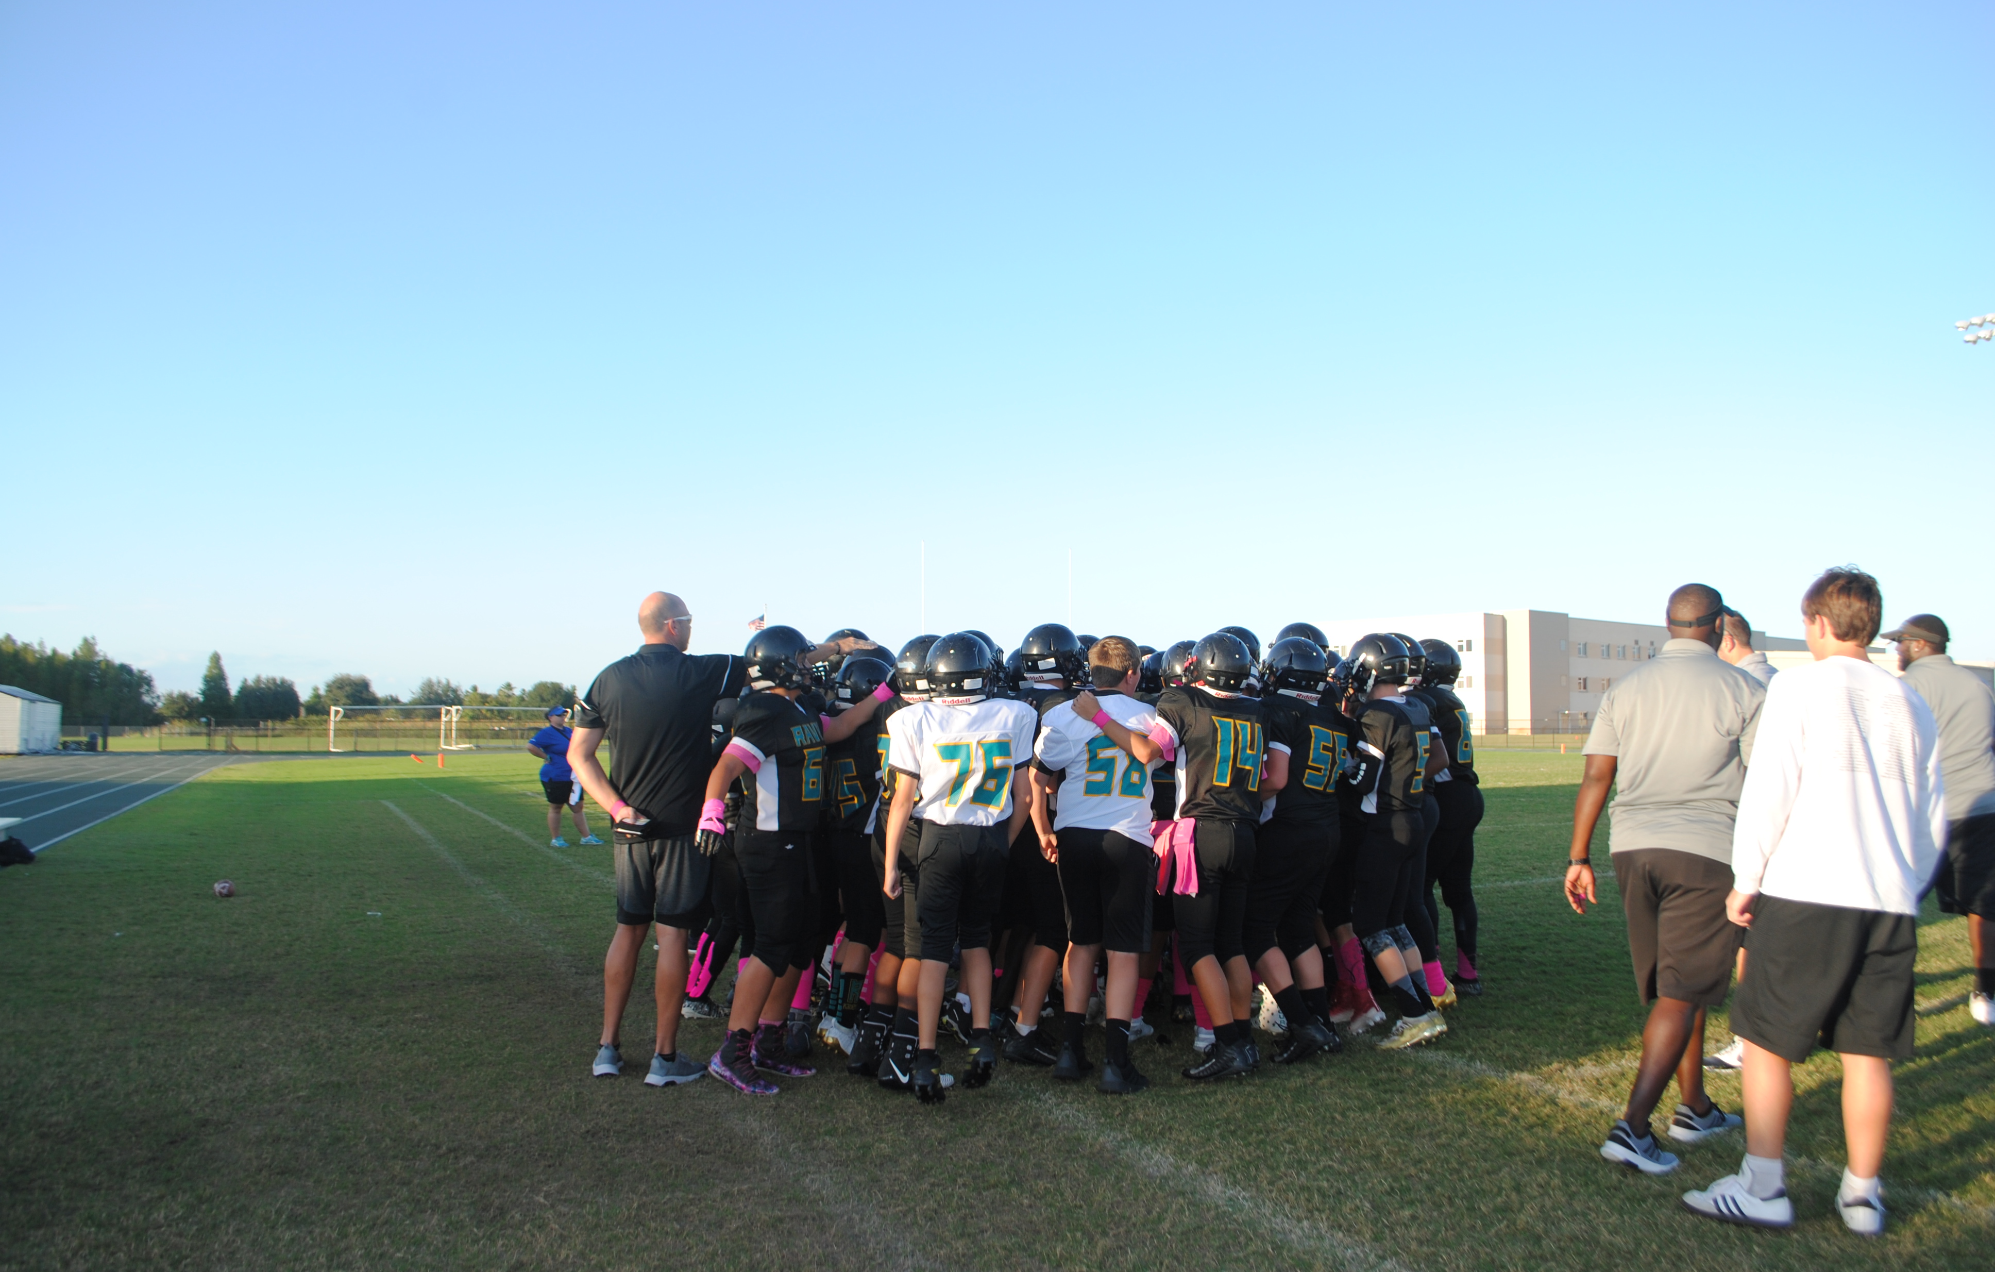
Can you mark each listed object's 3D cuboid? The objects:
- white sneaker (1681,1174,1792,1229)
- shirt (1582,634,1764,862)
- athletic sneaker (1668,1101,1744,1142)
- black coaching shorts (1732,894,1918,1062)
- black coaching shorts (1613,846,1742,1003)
[{"bbox_3d":[2.010,1.511,4.066,0.295,0.115,0.105,-3,-4,38],"label":"white sneaker"},{"bbox_3d":[2.180,0.364,4.787,0.560,0.710,0.350,-3,-5,42],"label":"shirt"},{"bbox_3d":[2.285,1.549,4.835,0.300,0.115,0.108,2,-4,-30],"label":"athletic sneaker"},{"bbox_3d":[2.260,0.887,4.084,0.440,0.500,0.310,-1,-4,10],"label":"black coaching shorts"},{"bbox_3d":[2.165,0.898,4.755,0.340,0.530,0.380,3,-5,-45],"label":"black coaching shorts"}]

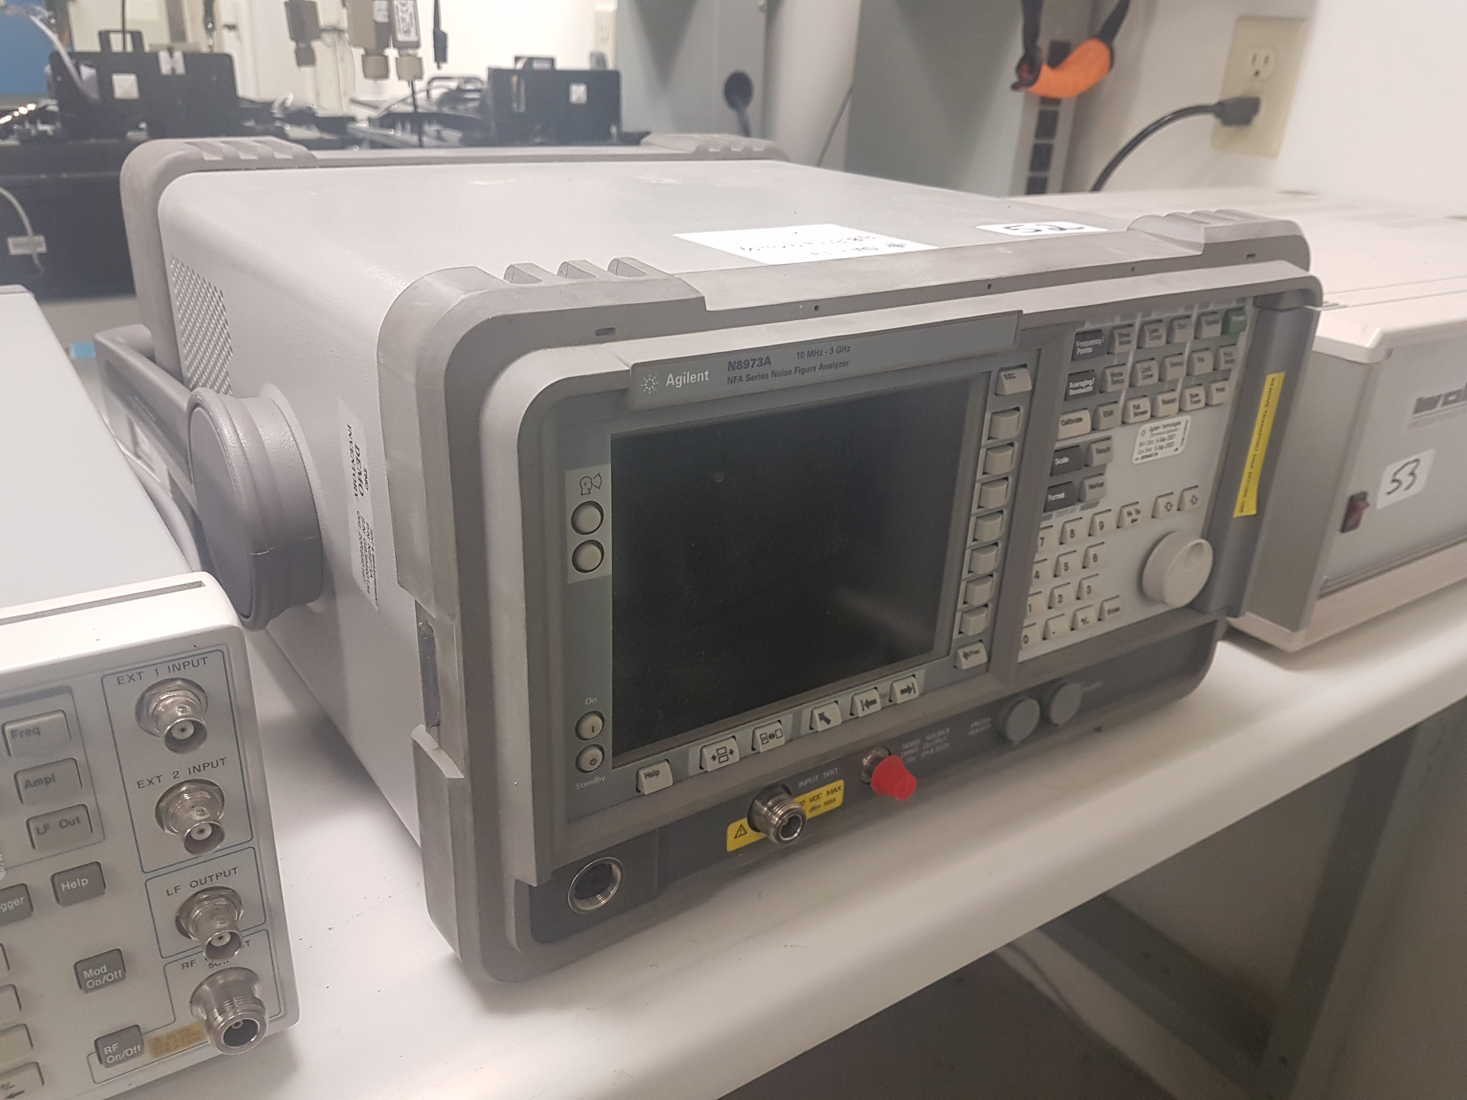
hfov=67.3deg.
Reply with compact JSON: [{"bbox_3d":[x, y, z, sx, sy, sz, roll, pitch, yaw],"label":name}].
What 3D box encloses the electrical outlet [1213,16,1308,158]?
[{"bbox_3d":[0.477,-0.421,1.004,0.010,0.114,0.070,-14,29,-31],"label":"electrical outlet"}]

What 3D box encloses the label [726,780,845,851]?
[{"bbox_3d":[0.020,0.099,0.411,0.054,0.013,0.001,-14,29,-31],"label":"label"}]

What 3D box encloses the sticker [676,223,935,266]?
[{"bbox_3d":[0.026,-0.111,0.399,0.076,0.001,0.060,-14,29,-31],"label":"sticker"}]

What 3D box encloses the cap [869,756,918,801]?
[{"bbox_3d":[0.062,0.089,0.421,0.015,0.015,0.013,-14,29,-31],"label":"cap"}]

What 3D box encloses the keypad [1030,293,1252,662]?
[{"bbox_3d":[0.165,-0.025,0.438,0.109,0.138,0.015,-14,29,-31],"label":"keypad"}]

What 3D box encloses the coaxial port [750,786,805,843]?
[{"bbox_3d":[0.017,0.097,0.399,0.018,0.018,0.015,-14,29,-31],"label":"coaxial port"}]

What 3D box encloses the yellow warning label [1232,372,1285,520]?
[{"bbox_3d":[0.226,-0.044,0.474,0.009,0.066,0.001,-3,25,-11],"label":"yellow warning label"}]

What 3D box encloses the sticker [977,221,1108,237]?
[{"bbox_3d":[0.128,-0.133,0.455,0.050,0.001,0.025,-14,29,-31],"label":"sticker"}]

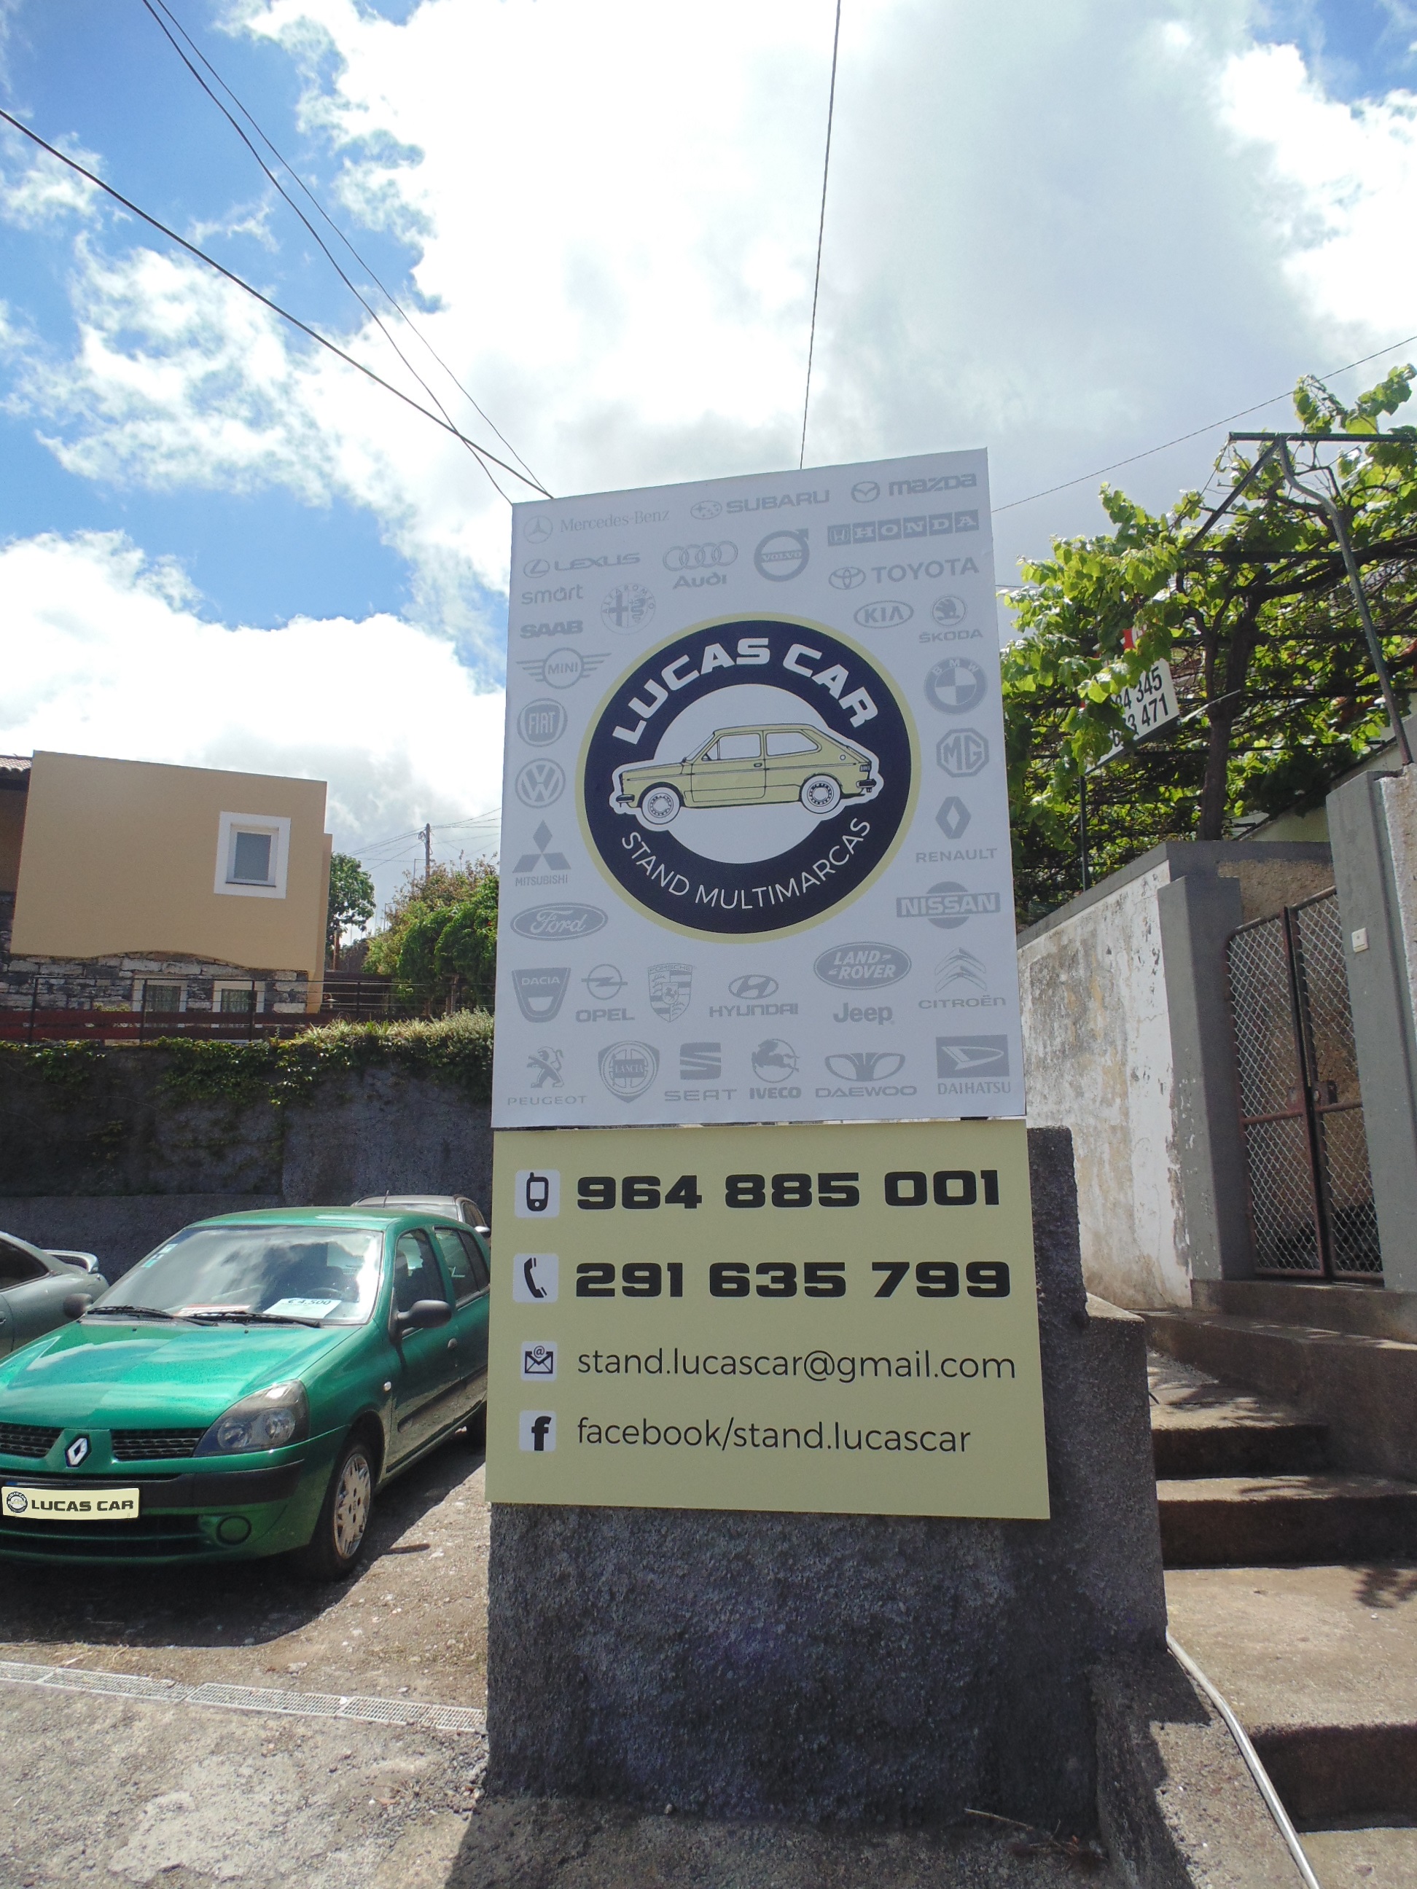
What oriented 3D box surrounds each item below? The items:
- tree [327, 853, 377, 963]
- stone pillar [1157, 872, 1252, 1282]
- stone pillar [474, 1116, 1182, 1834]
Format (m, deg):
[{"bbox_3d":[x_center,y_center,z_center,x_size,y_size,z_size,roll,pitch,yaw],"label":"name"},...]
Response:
[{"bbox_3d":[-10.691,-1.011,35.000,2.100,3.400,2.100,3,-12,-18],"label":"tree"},{"bbox_3d":[2.685,0.698,6.348,0.290,2.060,0.340,0,-11,-3],"label":"stone pillar"},{"bbox_3d":[0.315,1.403,3.446,1.742,1.710,0.600,-3,-12,10],"label":"stone pillar"}]

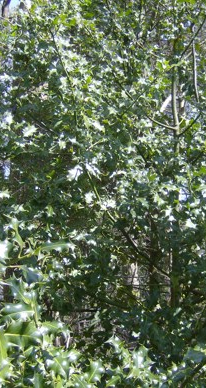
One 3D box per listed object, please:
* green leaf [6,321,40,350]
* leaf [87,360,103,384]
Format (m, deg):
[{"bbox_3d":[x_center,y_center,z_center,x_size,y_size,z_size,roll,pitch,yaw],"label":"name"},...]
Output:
[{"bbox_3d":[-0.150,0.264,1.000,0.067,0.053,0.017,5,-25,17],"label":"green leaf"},{"bbox_3d":[-0.019,0.463,1.400,0.040,0.060,0.015,25,-15,5],"label":"leaf"}]

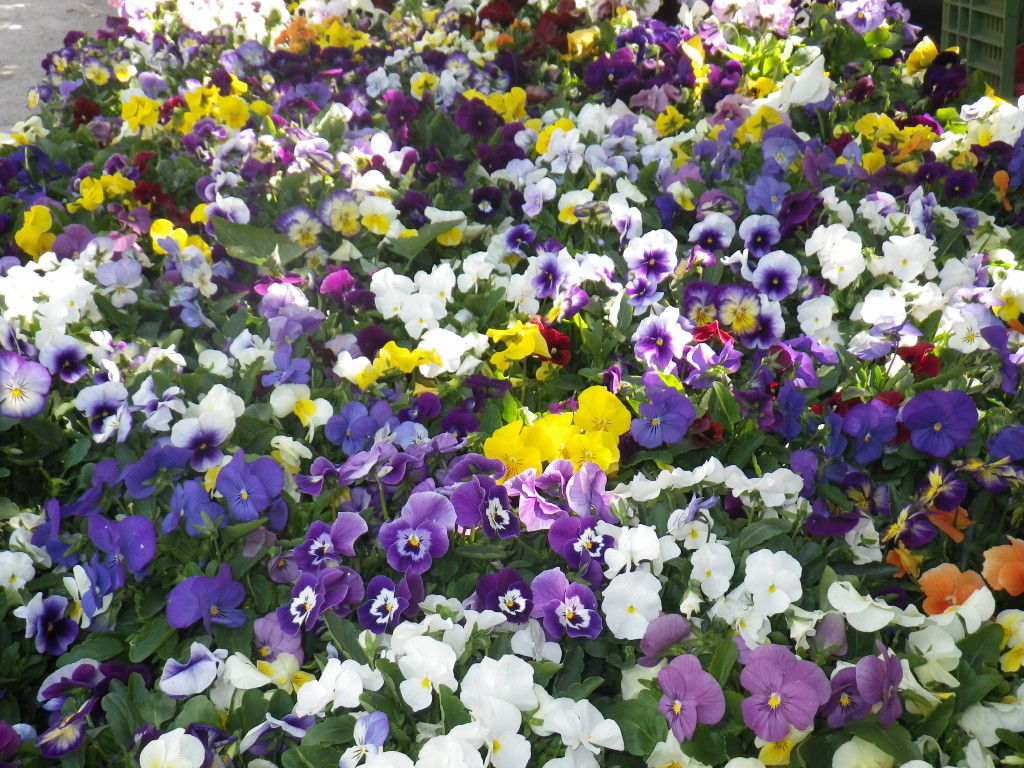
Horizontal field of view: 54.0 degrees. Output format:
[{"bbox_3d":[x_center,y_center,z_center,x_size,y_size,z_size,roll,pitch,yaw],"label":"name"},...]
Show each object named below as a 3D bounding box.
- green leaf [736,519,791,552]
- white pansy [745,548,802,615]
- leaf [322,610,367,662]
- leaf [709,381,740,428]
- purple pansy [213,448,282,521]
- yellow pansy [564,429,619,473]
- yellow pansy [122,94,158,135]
[{"bbox_3d":[0.203,0.122,0.811,0.053,0.012,0.028,-30,51,-8],"label":"green leaf"},{"bbox_3d":[0.196,0.149,0.757,0.044,0.022,0.050,3,80,17],"label":"white pansy"},{"bbox_3d":[-0.110,0.167,0.662,0.021,0.010,0.046,-31,66,-27],"label":"leaf"},{"bbox_3d":[0.200,0.019,0.945,0.027,0.014,0.047,-11,74,20],"label":"leaf"},{"bbox_3d":[-0.198,0.077,0.759,0.050,0.024,0.052,6,82,6],"label":"purple pansy"},{"bbox_3d":[0.071,0.061,0.895,0.047,0.046,0.022,-1,-8,4],"label":"yellow pansy"},{"bbox_3d":[-0.563,-0.407,1.520,0.055,0.030,0.056,-8,69,0],"label":"yellow pansy"}]

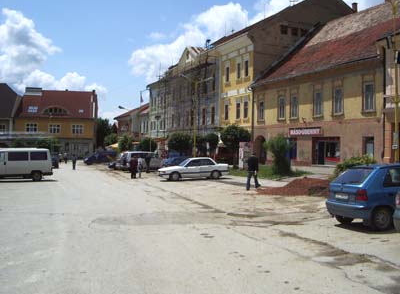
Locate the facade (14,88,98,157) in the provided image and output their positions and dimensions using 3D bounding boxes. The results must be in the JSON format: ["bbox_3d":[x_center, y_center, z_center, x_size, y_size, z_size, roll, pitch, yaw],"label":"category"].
[{"bbox_3d":[-26.900,-3.800,84.400,14.600,13.800,11.000,1,-1,-9],"label":"facade"}]

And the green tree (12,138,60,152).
[{"bbox_3d":[-25.692,0.707,68.963,7.200,4.400,3.600,0,-1,0],"label":"green tree"}]

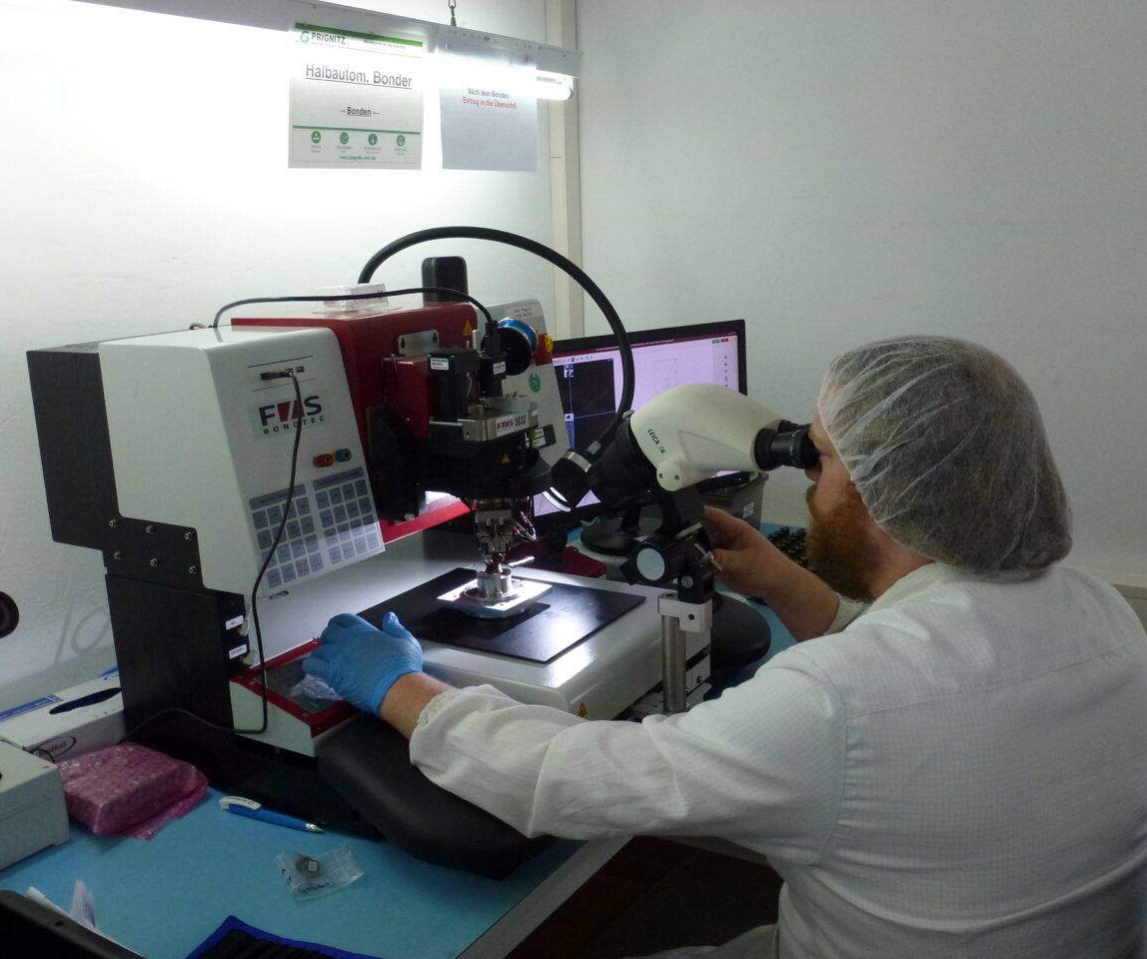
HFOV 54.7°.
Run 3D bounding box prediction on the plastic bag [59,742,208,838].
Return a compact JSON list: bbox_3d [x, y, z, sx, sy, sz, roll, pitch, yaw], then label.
[{"bbox_3d":[-0.491,0.335,1.214,0.145,0.043,0.110,8,17,37],"label":"plastic bag"}]

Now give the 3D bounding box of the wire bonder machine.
[{"bbox_3d":[-0.104,-0.004,1.377,0.860,0.600,0.680,6,16,31],"label":"wire bonder machine"}]

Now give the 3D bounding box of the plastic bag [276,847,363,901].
[{"bbox_3d":[-0.243,0.376,1.073,0.068,0.013,0.060,-9,15,-26],"label":"plastic bag"}]

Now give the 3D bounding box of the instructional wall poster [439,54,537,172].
[{"bbox_3d":[-0.149,-0.669,2.022,0.008,0.205,0.290,7,16,33],"label":"instructional wall poster"}]

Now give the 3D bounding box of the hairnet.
[{"bbox_3d":[0.354,-0.023,1.076,0.240,0.235,0.195,6,16,31],"label":"hairnet"}]

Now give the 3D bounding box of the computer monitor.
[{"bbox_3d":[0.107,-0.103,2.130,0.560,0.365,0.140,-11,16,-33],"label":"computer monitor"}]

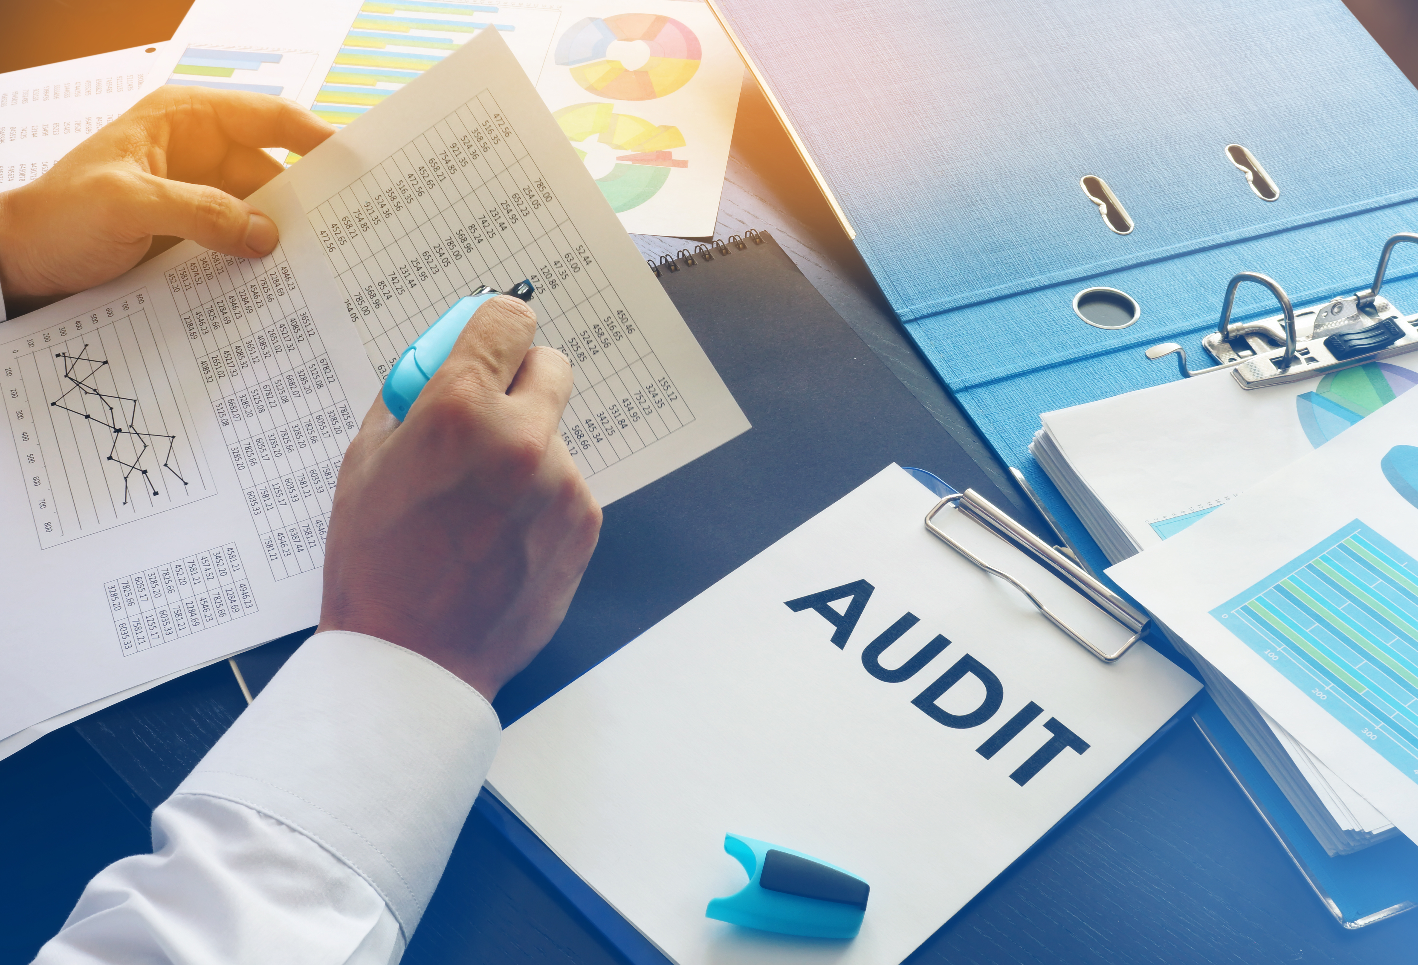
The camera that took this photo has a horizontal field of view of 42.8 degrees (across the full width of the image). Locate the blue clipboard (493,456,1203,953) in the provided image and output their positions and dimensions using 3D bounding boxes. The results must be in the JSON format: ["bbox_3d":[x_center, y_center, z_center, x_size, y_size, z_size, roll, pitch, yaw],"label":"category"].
[{"bbox_3d":[0.065,0.112,0.867,0.321,0.019,0.220,-33,55,-30],"label":"blue clipboard"}]

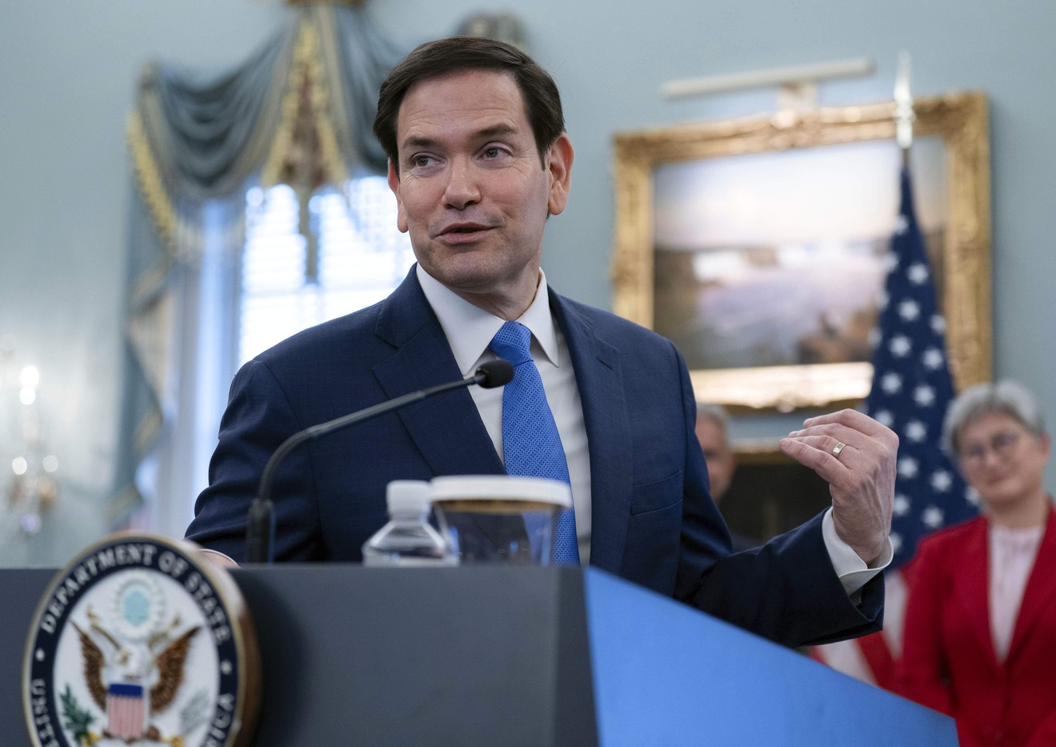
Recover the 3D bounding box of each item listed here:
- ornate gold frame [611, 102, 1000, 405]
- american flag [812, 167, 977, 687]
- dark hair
[{"bbox_3d":[0.742,-0.306,6.026,1.109,0.833,0.100,-3,-8,28],"label":"ornate gold frame"},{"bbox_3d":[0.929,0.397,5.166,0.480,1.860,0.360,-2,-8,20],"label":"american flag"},{"bbox_3d":[-0.056,-0.242,2.080,0.178,0.180,0.205,-5,4,16],"label":"dark hair"}]

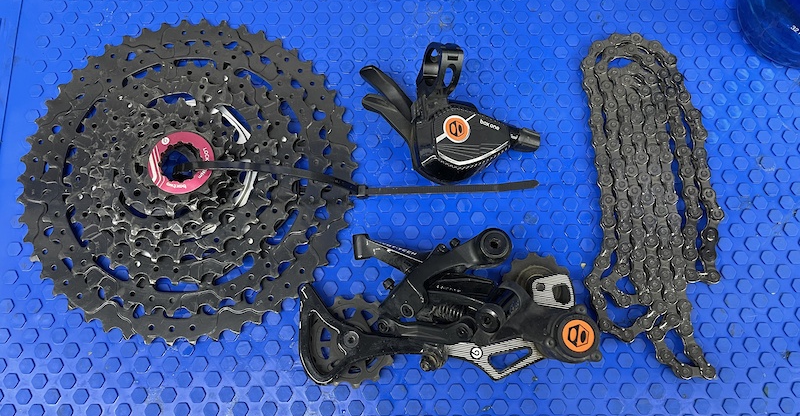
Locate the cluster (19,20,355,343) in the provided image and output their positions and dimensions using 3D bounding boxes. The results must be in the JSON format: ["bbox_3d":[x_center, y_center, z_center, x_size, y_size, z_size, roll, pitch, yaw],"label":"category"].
[{"bbox_3d":[-0.128,-0.025,0.345,0.204,0.042,0.204,0,78,0],"label":"cluster"}]

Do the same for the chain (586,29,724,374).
[{"bbox_3d":[0.149,-0.007,0.358,0.084,0.010,0.211,0,78,0],"label":"chain"}]

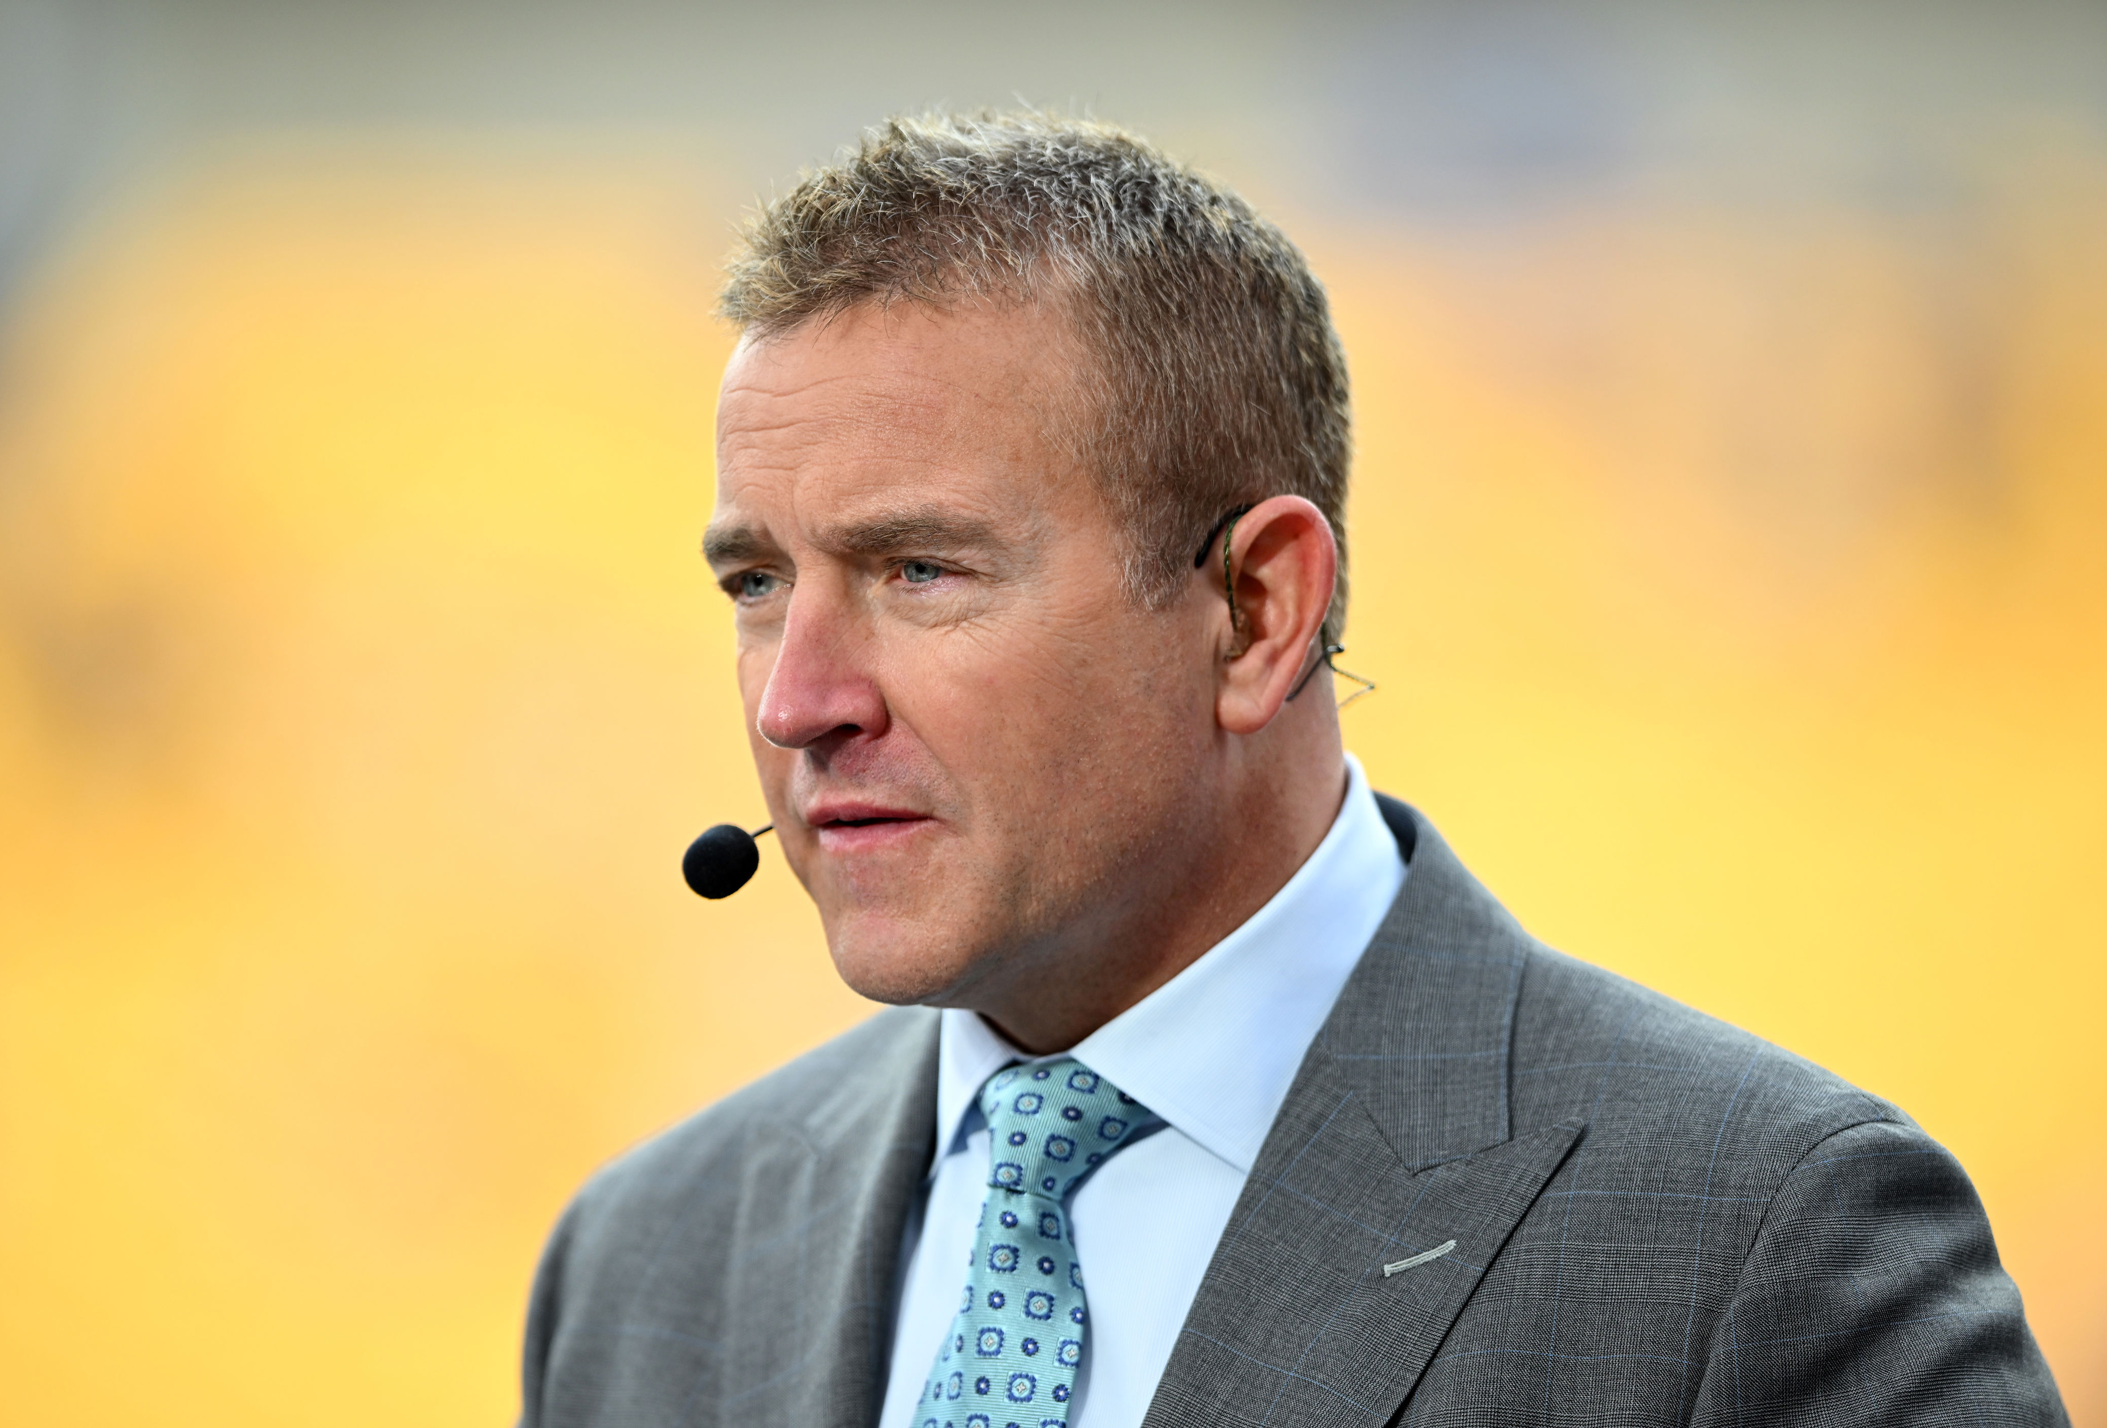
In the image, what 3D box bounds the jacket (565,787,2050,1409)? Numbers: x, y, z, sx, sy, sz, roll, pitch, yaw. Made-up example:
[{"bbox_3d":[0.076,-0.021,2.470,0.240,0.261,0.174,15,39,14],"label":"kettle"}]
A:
[{"bbox_3d":[0.060,0.400,6.750,0.560,0.770,0.340,-1,-2,38],"label":"jacket"}]

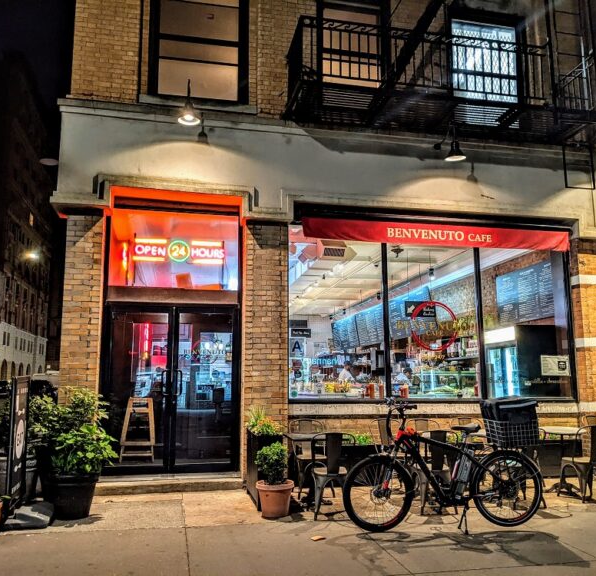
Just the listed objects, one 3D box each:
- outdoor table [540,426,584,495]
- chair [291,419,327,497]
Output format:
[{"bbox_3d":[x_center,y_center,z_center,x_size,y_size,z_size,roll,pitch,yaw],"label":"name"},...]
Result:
[{"bbox_3d":[3.268,2.130,7.408,0.620,0.740,0.620,2,-9,-12],"label":"outdoor table"},{"bbox_3d":[0.158,2.036,7.188,0.440,0.850,0.490,2,-9,-14],"label":"chair"}]

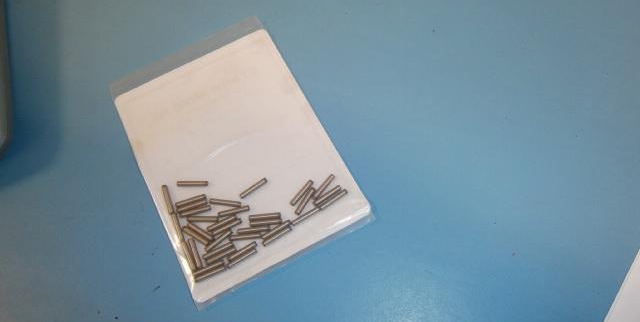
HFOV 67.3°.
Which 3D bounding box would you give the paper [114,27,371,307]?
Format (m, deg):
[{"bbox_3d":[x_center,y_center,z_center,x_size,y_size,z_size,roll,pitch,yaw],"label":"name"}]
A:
[{"bbox_3d":[-0.038,-0.007,0.203,0.077,0.007,0.114,-28,68,-5],"label":"paper"}]

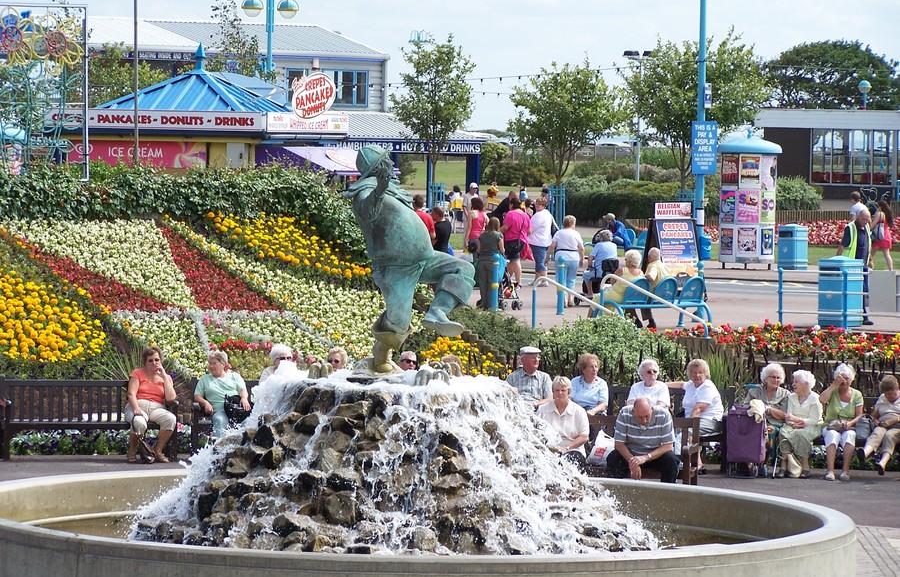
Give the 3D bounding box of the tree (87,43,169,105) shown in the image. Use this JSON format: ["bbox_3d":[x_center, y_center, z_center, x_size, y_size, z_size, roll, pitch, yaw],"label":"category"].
[{"bbox_3d":[-8.414,-3.696,92.000,2.800,5.100,2.800,1,2,0],"label":"tree"}]

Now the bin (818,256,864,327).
[{"bbox_3d":[6.121,0.047,56.500,0.500,1.090,0.500,3,3,40],"label":"bin"}]

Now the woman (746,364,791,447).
[{"bbox_3d":[3.420,1.404,38.800,0.520,1.180,0.800,1,3,-3],"label":"woman"}]

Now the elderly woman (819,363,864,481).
[{"bbox_3d":[4.138,1.401,38.200,0.520,1.210,0.750,1,2,5],"label":"elderly woman"}]

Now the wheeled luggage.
[{"bbox_3d":[3.214,1.562,39.305,0.380,0.920,0.360,2,3,19],"label":"wheeled luggage"}]

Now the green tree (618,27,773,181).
[{"bbox_3d":[5.435,-3.160,81.000,3.300,5.300,3.100,1,2,0],"label":"green tree"}]

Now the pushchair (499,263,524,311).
[{"bbox_3d":[0.976,-0.133,60.300,0.470,1.000,0.750,2,3,30],"label":"pushchair"}]

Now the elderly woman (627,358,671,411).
[{"bbox_3d":[2.109,1.382,38.400,0.500,1.200,0.800,1,3,-2],"label":"elderly woman"}]

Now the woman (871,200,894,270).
[{"bbox_3d":[9.038,-1.073,75.520,0.500,1.620,0.500,2,3,28],"label":"woman"}]

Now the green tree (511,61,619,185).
[{"bbox_3d":[2.616,-2.858,80.450,2.700,4.550,2.700,1,3,0],"label":"green tree"}]

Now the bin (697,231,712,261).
[{"bbox_3d":[4.705,-0.754,66.500,0.260,0.500,0.240,-1,3,-30],"label":"bin"}]

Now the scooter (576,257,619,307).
[{"bbox_3d":[2.499,-0.157,60.000,0.600,0.950,1.150,-1,3,-38],"label":"scooter"}]

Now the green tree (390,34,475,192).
[{"bbox_3d":[-0.402,-3.273,83.000,1.950,5.150,1.950,1,2,0],"label":"green tree"}]

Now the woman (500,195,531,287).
[{"bbox_3d":[1.200,-0.824,66.200,0.560,1.650,0.420,0,2,-6],"label":"woman"}]

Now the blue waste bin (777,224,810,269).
[{"bbox_3d":[7.600,-0.931,79.977,0.500,1.050,0.500,3,3,39],"label":"blue waste bin"}]

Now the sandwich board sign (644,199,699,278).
[{"bbox_3d":[3.937,-0.644,63.800,0.900,1.740,0.750,-1,3,-38],"label":"sandwich board sign"}]

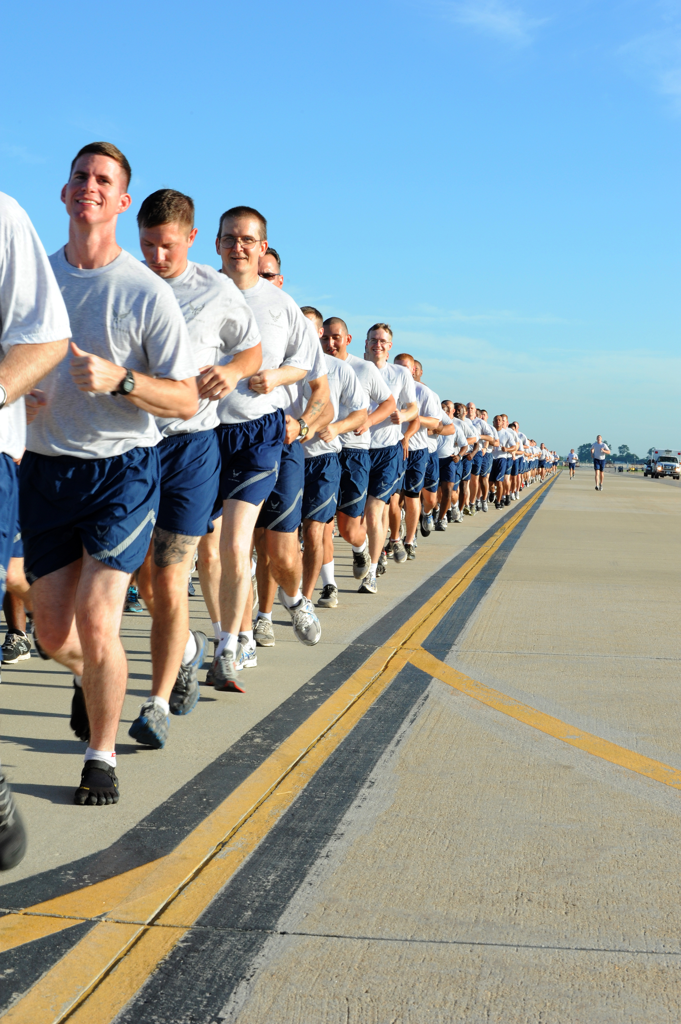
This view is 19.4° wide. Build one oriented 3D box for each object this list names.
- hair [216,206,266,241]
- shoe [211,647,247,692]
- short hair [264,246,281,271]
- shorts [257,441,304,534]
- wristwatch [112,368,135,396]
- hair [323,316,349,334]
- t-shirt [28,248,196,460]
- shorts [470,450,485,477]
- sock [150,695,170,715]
[{"bbox_3d":[-0.341,-0.989,6.900,0.170,0.155,0.200,1,2,1],"label":"hair"},{"bbox_3d":[-0.403,0.569,7.130,0.110,0.130,0.300,1,1,-2],"label":"shoe"},{"bbox_3d":[-0.337,-1.075,8.500,0.160,0.140,0.190,2,2,10],"label":"short hair"},{"bbox_3d":[-0.344,-0.117,8.680,0.370,0.405,0.310,1,1,5],"label":"shorts"},{"bbox_3d":[-0.555,-0.333,5.100,0.055,0.066,0.042,16,-3,43],"label":"wristwatch"},{"bbox_3d":[-0.032,-1.119,12.050,0.165,0.135,0.190,1,11,12],"label":"hair"},{"bbox_3d":[-0.648,-0.417,5.230,0.510,0.560,0.310,2,2,12],"label":"t-shirt"},{"bbox_3d":[2.010,-0.758,30.400,0.380,0.380,0.300,2,2,6],"label":"shorts"},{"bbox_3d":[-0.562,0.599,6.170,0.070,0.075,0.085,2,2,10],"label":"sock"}]

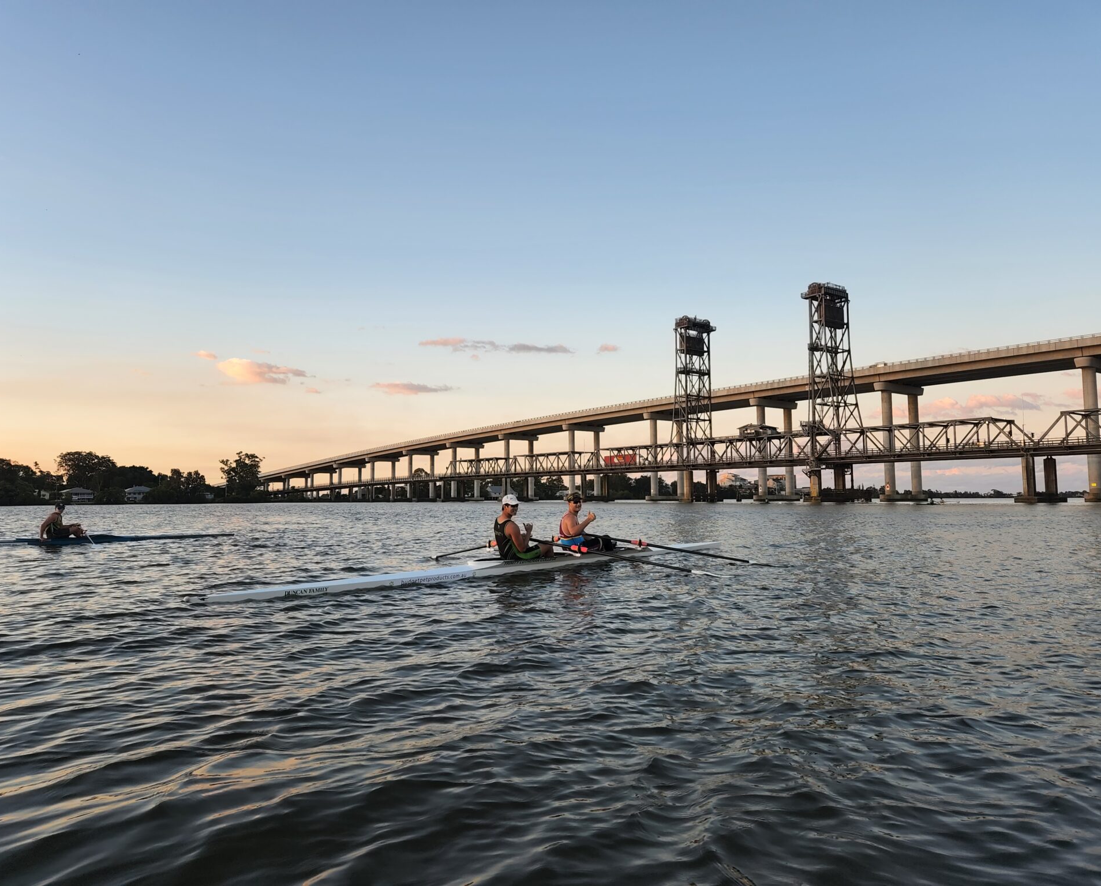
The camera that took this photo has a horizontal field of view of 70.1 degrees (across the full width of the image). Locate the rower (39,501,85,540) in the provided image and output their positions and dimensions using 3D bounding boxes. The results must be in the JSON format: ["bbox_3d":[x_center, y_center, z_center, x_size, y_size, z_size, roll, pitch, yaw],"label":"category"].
[{"bbox_3d":[-10.661,1.679,17.043,1.000,0.810,0.550,4,-6,-42],"label":"rower"}]

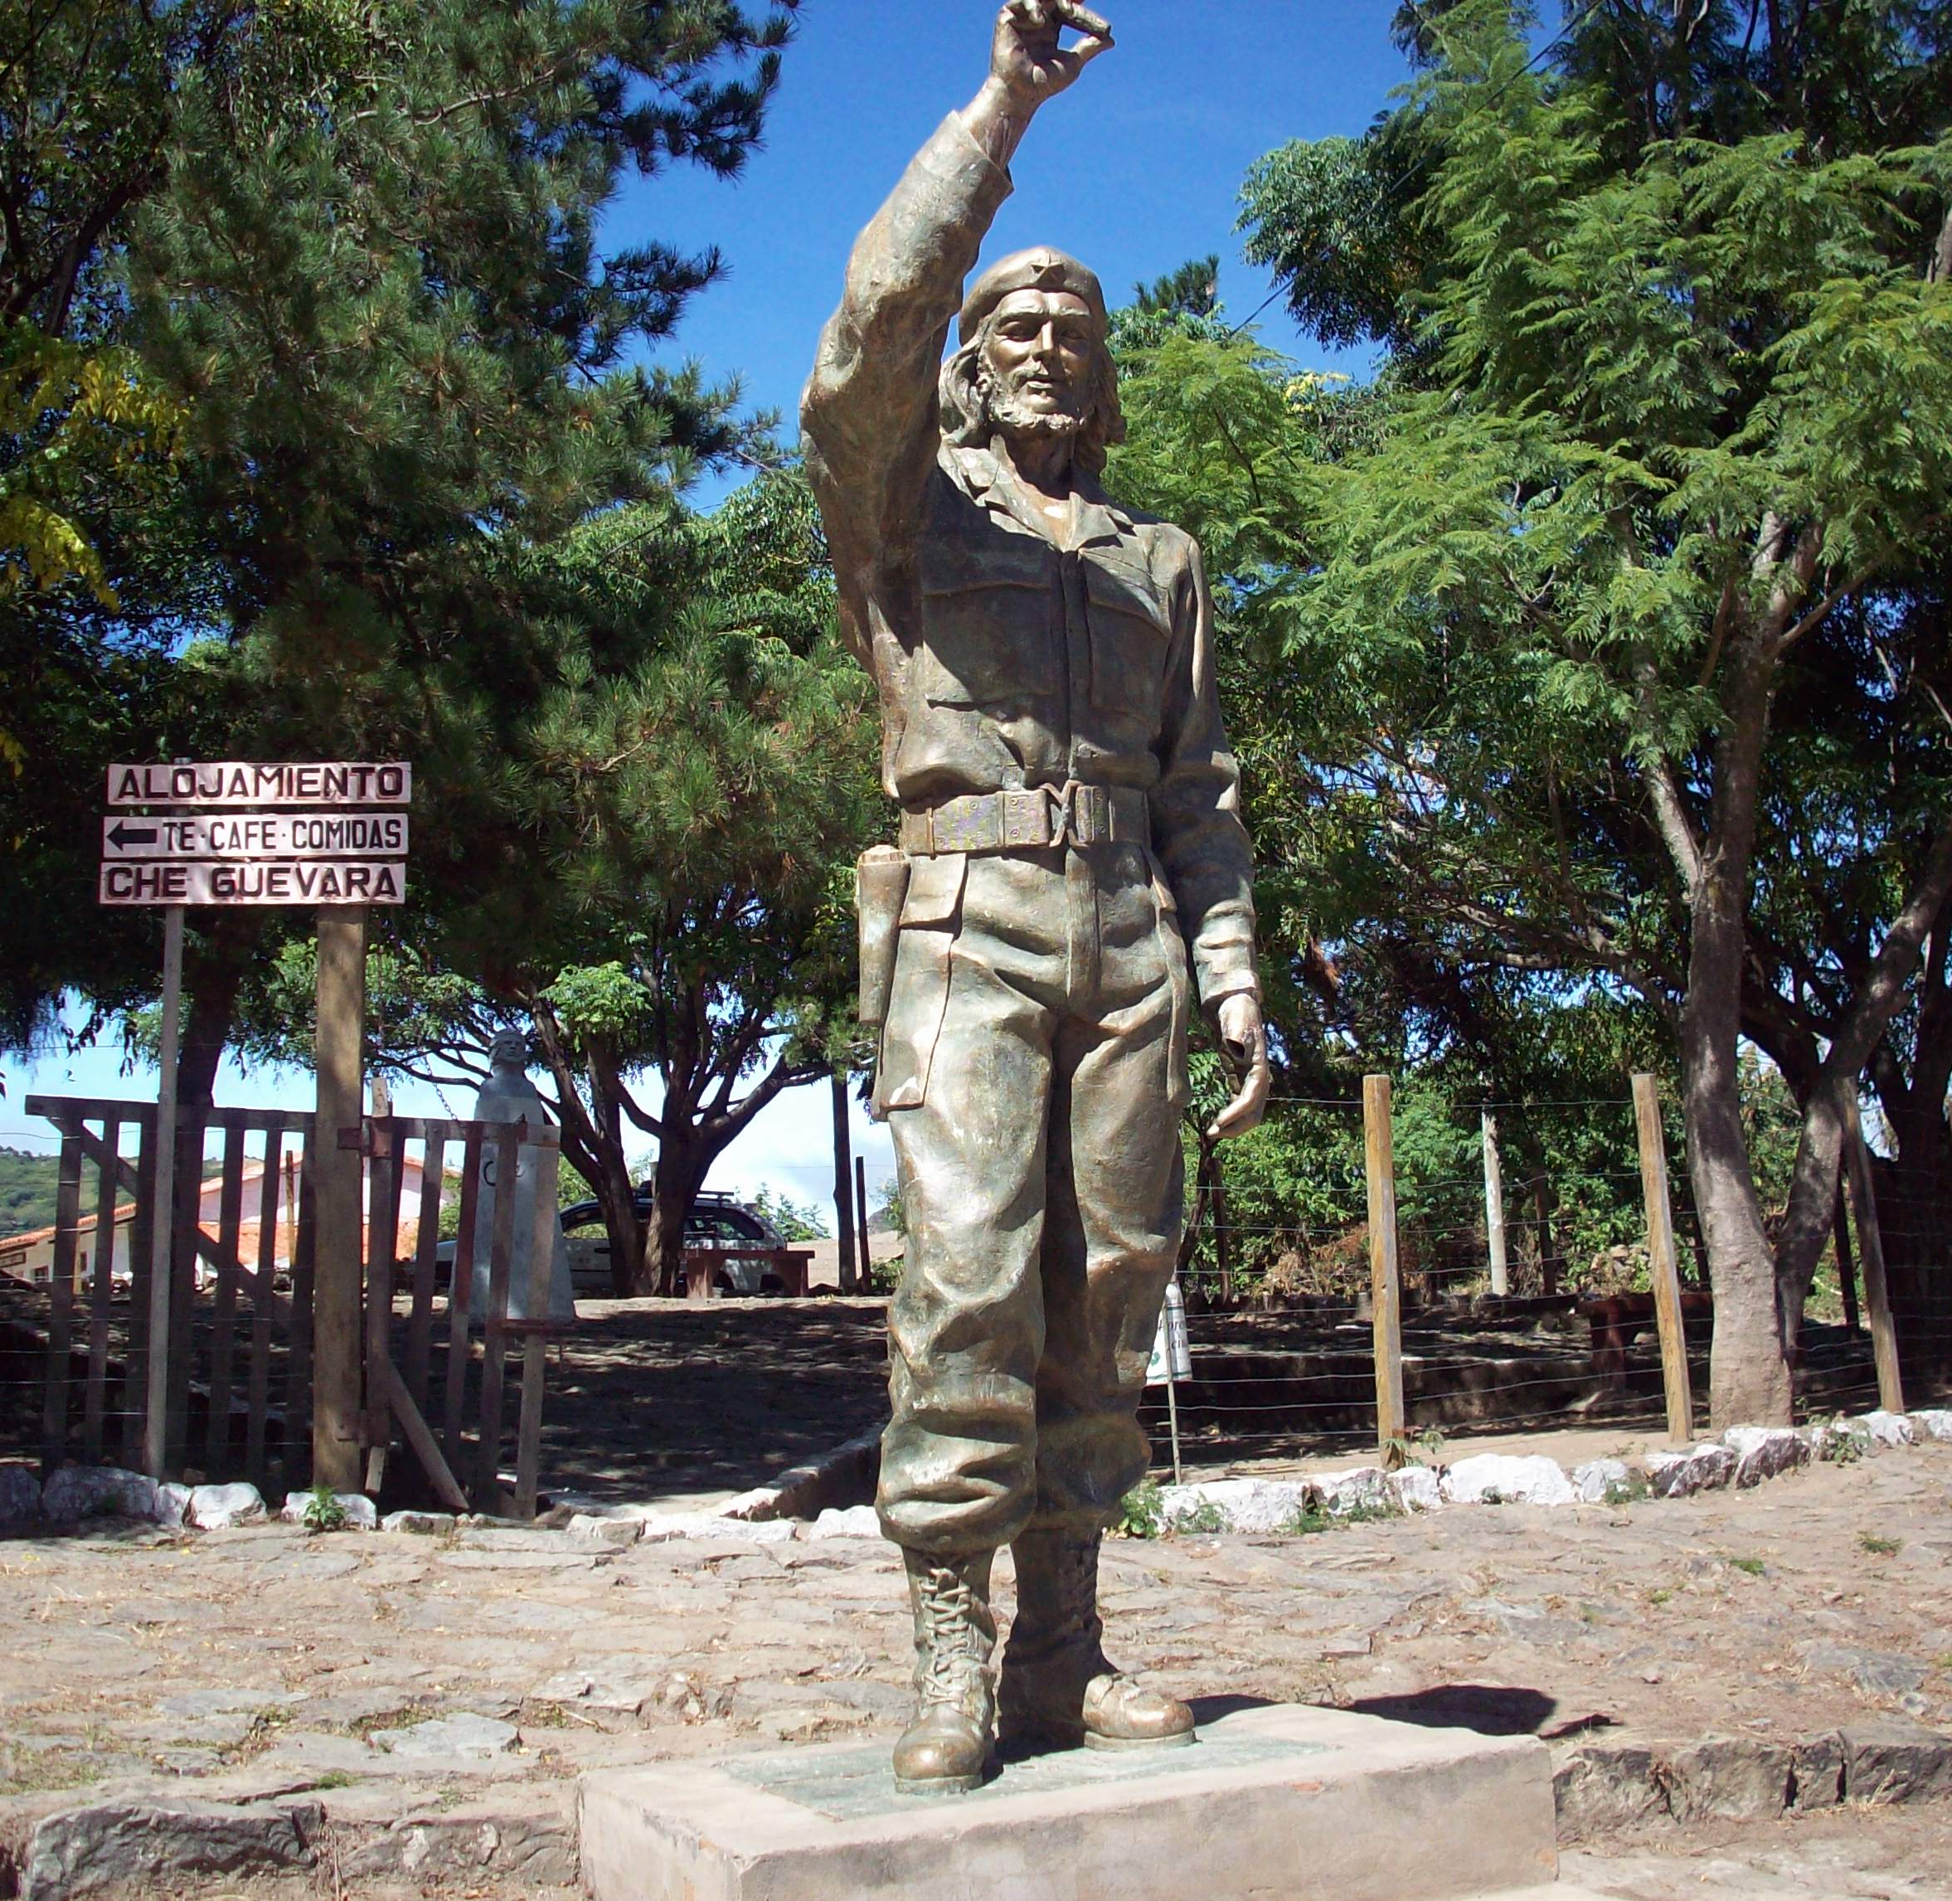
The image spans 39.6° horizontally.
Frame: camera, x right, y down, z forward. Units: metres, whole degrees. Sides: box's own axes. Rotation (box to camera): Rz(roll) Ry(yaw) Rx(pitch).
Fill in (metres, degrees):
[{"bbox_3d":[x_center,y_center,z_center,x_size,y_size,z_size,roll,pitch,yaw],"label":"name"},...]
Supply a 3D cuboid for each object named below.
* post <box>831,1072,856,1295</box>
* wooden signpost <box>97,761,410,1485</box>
[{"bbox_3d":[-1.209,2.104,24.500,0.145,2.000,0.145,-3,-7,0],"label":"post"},{"bbox_3d":[-2.658,0.614,10.000,1.150,2.700,0.200,-1,-8,-8],"label":"wooden signpost"}]

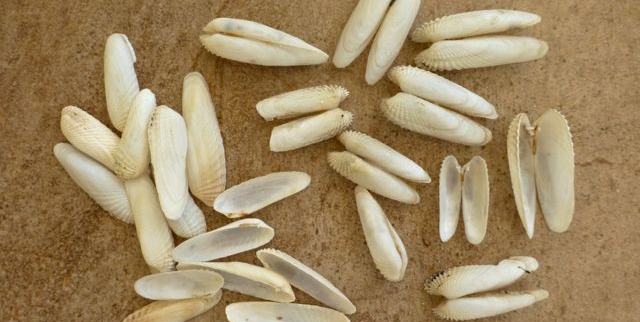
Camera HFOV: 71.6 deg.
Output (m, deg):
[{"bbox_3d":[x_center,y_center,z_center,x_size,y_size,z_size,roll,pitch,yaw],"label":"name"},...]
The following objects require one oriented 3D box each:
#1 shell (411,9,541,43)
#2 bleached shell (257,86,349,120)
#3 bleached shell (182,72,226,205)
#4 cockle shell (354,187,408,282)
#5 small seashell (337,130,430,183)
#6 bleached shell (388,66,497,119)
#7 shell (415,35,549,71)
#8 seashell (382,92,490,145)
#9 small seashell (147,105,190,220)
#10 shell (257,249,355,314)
[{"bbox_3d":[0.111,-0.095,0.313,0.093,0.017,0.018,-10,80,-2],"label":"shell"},{"bbox_3d":[-0.010,-0.036,0.268,0.056,0.011,0.015,-9,81,-1],"label":"bleached shell"},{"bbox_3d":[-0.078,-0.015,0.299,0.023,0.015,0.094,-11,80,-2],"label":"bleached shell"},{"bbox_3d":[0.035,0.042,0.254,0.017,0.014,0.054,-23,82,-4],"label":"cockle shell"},{"bbox_3d":[0.038,-0.002,0.263,0.060,0.011,0.013,26,82,4],"label":"small seashell"},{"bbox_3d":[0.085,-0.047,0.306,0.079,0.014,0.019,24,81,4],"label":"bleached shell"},{"bbox_3d":[0.100,-0.066,0.273,0.080,0.011,0.018,-5,81,-1],"label":"shell"},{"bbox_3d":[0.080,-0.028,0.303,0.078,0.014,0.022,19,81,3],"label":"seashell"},{"bbox_3d":[-0.086,0.000,0.254,0.020,0.011,0.064,-9,81,-1],"label":"small seashell"},{"bbox_3d":[-0.008,0.068,0.250,0.063,0.011,0.014,30,82,5],"label":"shell"}]

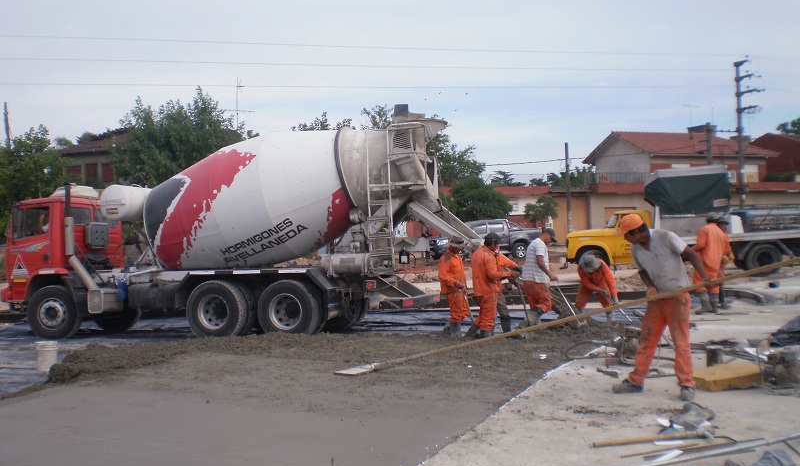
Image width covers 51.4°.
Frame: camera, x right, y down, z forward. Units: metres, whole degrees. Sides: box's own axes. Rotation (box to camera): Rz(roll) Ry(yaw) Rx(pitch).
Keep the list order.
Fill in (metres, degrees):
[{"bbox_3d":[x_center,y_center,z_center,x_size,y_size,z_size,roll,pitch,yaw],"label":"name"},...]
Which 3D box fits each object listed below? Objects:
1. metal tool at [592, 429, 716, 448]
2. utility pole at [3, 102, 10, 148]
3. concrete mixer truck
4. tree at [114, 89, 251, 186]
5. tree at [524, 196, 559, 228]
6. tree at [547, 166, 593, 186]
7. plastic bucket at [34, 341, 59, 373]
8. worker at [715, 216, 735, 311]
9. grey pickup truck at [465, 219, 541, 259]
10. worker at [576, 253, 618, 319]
[{"bbox_3d":[1.850,1.485,6.040,0.940,0.070,0.130,-2,0,-8],"label":"metal tool"},{"bbox_3d":[-20.130,-2.197,43.000,0.250,9.200,0.250,-2,0,0],"label":"utility pole"},{"bbox_3d":[-2.920,-0.110,15.470,9.000,3.900,2.500,-2,0,20],"label":"concrete mixer truck"},{"bbox_3d":[-9.592,-2.201,36.015,6.400,8.400,6.200,-2,0,0],"label":"tree"},{"bbox_3d":[7.500,-0.550,44.000,1.900,2.900,1.900,-2,0,0],"label":"tree"},{"bbox_3d":[14.300,-2.500,70.000,4.200,6.400,4.200,-2,0,0],"label":"tree"},{"bbox_3d":[-4.567,1.602,10.750,0.300,0.370,0.300,-2,0,0],"label":"plastic bucket"},{"bbox_3d":[5.850,0.540,15.100,0.500,1.690,0.500,-2,0,18],"label":"worker"},{"bbox_3d":[3.950,0.290,38.500,5.100,1.800,1.830,-2,0,-19],"label":"grey pickup truck"},{"bbox_3d":[3.466,0.948,14.600,0.700,1.200,0.800,-2,0,-20],"label":"worker"}]

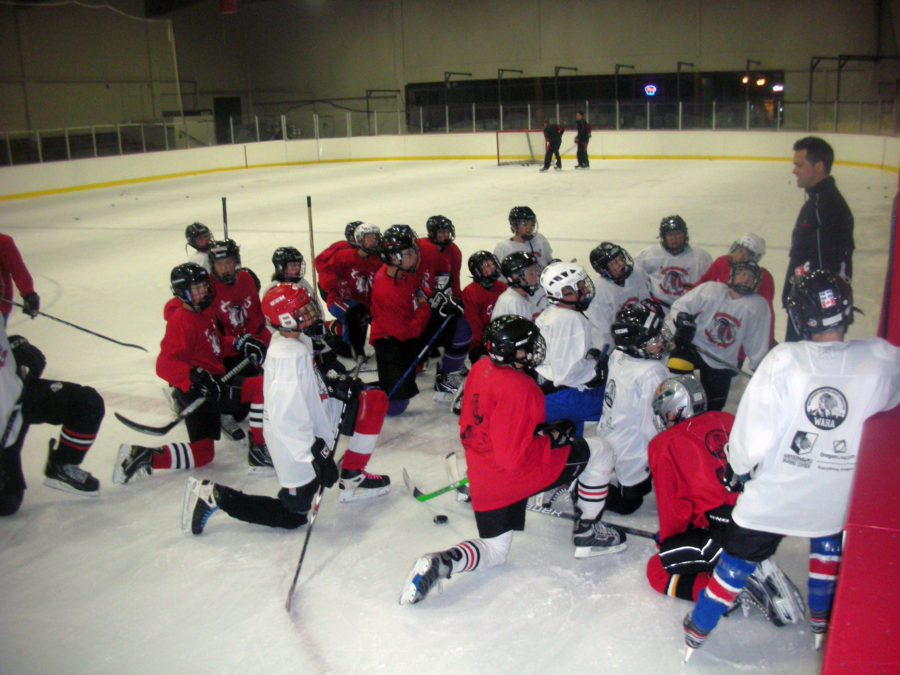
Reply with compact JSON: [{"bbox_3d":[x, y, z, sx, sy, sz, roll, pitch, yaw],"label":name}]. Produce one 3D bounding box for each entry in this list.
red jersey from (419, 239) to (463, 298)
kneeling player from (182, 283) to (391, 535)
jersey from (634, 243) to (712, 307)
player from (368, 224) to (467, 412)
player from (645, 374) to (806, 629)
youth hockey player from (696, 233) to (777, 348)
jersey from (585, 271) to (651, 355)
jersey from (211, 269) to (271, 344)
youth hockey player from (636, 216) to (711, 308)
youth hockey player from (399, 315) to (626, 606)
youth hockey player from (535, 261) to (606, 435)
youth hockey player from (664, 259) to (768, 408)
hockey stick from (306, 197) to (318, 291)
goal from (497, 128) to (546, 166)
[{"bbox_3d":[-0.063,-0.509,7.504,0.450,0.610,0.340,-5,15,-14],"label":"red jersey"},{"bbox_3d":[-0.842,0.343,4.599,1.050,1.260,0.560,-4,14,-12],"label":"kneeling player"},{"bbox_3d":[1.700,-0.418,6.973,0.580,0.580,0.360,2,14,13],"label":"jersey"},{"bbox_3d":[-0.348,-0.100,6.343,0.920,1.300,0.580,1,14,11],"label":"player"},{"bbox_3d":[1.146,0.640,3.800,0.680,0.980,0.520,9,18,37],"label":"player"},{"bbox_3d":[2.027,-0.148,6.422,0.550,1.180,0.720,1,14,11],"label":"youth hockey player"},{"bbox_3d":[1.047,-0.127,5.802,0.500,0.650,0.380,-13,18,-39],"label":"jersey"},{"bbox_3d":[-1.500,-0.178,6.323,0.540,0.580,0.360,-9,16,-27],"label":"jersey"},{"bbox_3d":[1.703,-0.311,7.000,0.640,1.240,0.750,2,14,13],"label":"youth hockey player"},{"bbox_3d":[0.274,0.490,4.052,1.120,1.190,0.540,-7,15,-21],"label":"youth hockey player"},{"bbox_3d":[0.643,0.199,5.050,0.900,1.240,0.580,-2,14,-1],"label":"youth hockey player"},{"bbox_3d":[1.742,0.042,5.901,0.620,1.080,0.780,0,14,7],"label":"youth hockey player"},{"bbox_3d":[-0.932,-0.224,6.384,0.080,1.520,0.280,-8,15,-24],"label":"hockey stick"},{"bbox_3d":[2.860,-7.166,34.335,1.880,1.250,1.080,4,15,22],"label":"goal"}]

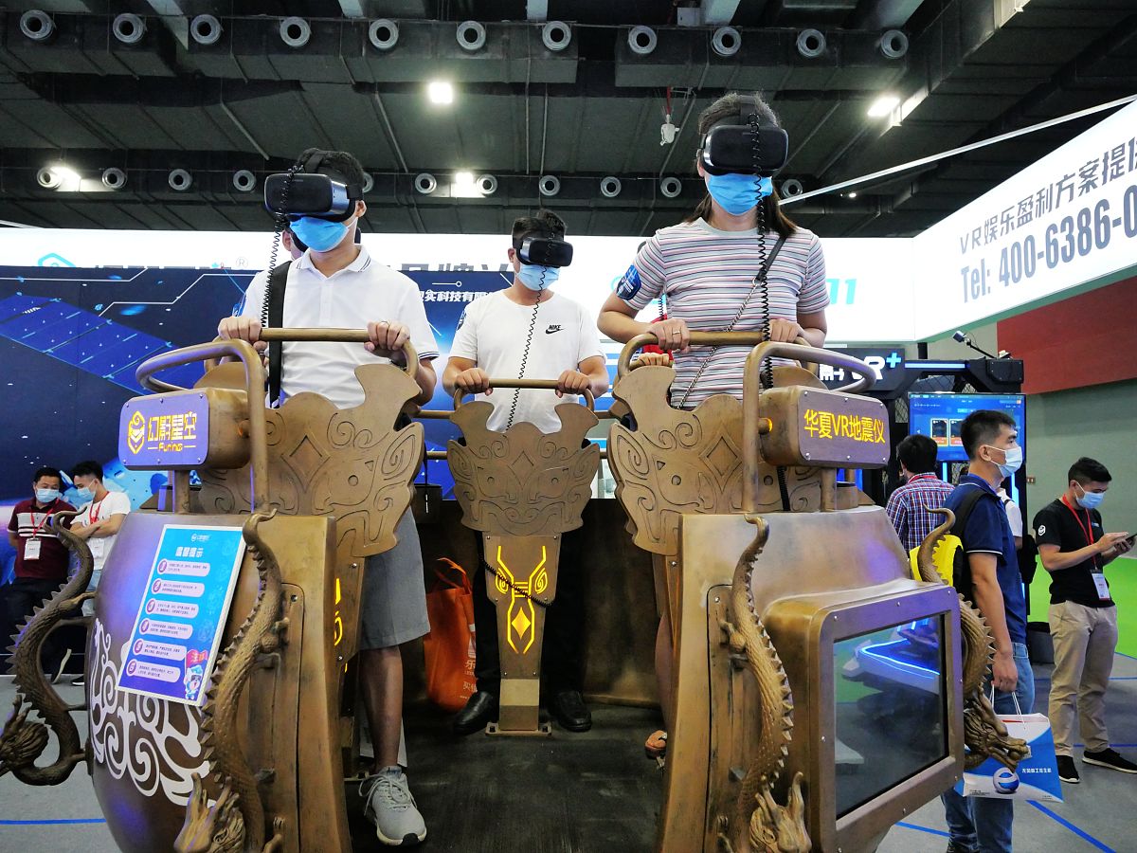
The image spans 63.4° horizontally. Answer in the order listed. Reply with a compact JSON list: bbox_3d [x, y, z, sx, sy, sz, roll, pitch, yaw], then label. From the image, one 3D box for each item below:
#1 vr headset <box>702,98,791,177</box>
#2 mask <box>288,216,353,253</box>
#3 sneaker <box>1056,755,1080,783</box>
[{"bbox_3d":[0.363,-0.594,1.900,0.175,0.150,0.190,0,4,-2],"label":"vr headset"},{"bbox_3d":[-0.595,-0.461,2.200,0.142,0.100,0.100,0,-3,7],"label":"mask"},{"bbox_3d":[2.513,1.730,4.720,0.105,0.105,0.285,0,-3,5],"label":"sneaker"}]

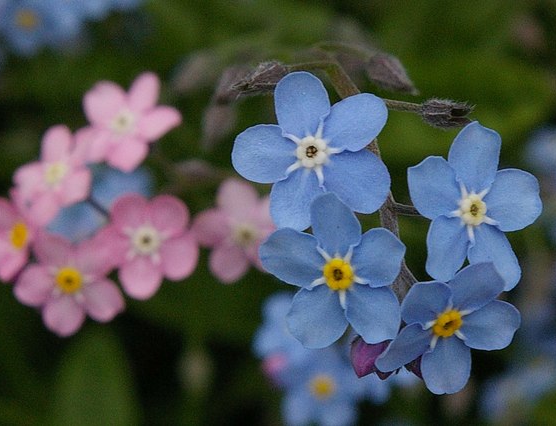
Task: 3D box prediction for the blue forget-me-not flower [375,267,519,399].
[{"bbox_3d":[0.010,0.007,0.086,0.009,0.009,0.003,-7,22,-23],"label":"blue forget-me-not flower"}]

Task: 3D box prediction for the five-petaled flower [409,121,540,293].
[{"bbox_3d":[0.012,0.000,0.087,0.009,0.010,0.003,-9,-1,-27],"label":"five-petaled flower"}]

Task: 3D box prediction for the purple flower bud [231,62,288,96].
[{"bbox_3d":[-0.001,-0.008,0.089,0.004,0.002,0.002,-25,0,-6],"label":"purple flower bud"}]

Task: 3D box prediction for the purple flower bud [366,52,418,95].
[{"bbox_3d":[0.007,-0.009,0.093,0.004,0.002,0.002,37,0,0],"label":"purple flower bud"}]

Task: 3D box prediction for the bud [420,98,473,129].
[{"bbox_3d":[0.010,-0.006,0.088,0.003,0.002,0.002,6,0,6],"label":"bud"}]

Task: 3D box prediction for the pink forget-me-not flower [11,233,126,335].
[{"bbox_3d":[-0.017,0.006,0.116,0.009,0.008,0.003,2,6,6],"label":"pink forget-me-not flower"}]

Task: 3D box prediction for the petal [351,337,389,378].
[{"bbox_3d":[0.006,0.008,0.087,0.002,0.003,0.002,14,-16,0],"label":"petal"}]

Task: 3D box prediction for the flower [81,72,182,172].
[{"bbox_3d":[-0.012,-0.007,0.118,0.009,0.008,0.003,6,-13,19],"label":"flower"}]

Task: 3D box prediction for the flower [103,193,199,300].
[{"bbox_3d":[-0.010,0.003,0.117,0.008,0.009,0.003,0,3,0],"label":"flower"}]

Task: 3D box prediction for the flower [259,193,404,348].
[{"bbox_3d":[0.003,0.003,0.085,0.008,0.009,0.003,0,2,-1],"label":"flower"}]

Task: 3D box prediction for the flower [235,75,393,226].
[{"bbox_3d":[0.002,-0.004,0.087,0.009,0.010,0.003,0,-7,0],"label":"flower"}]

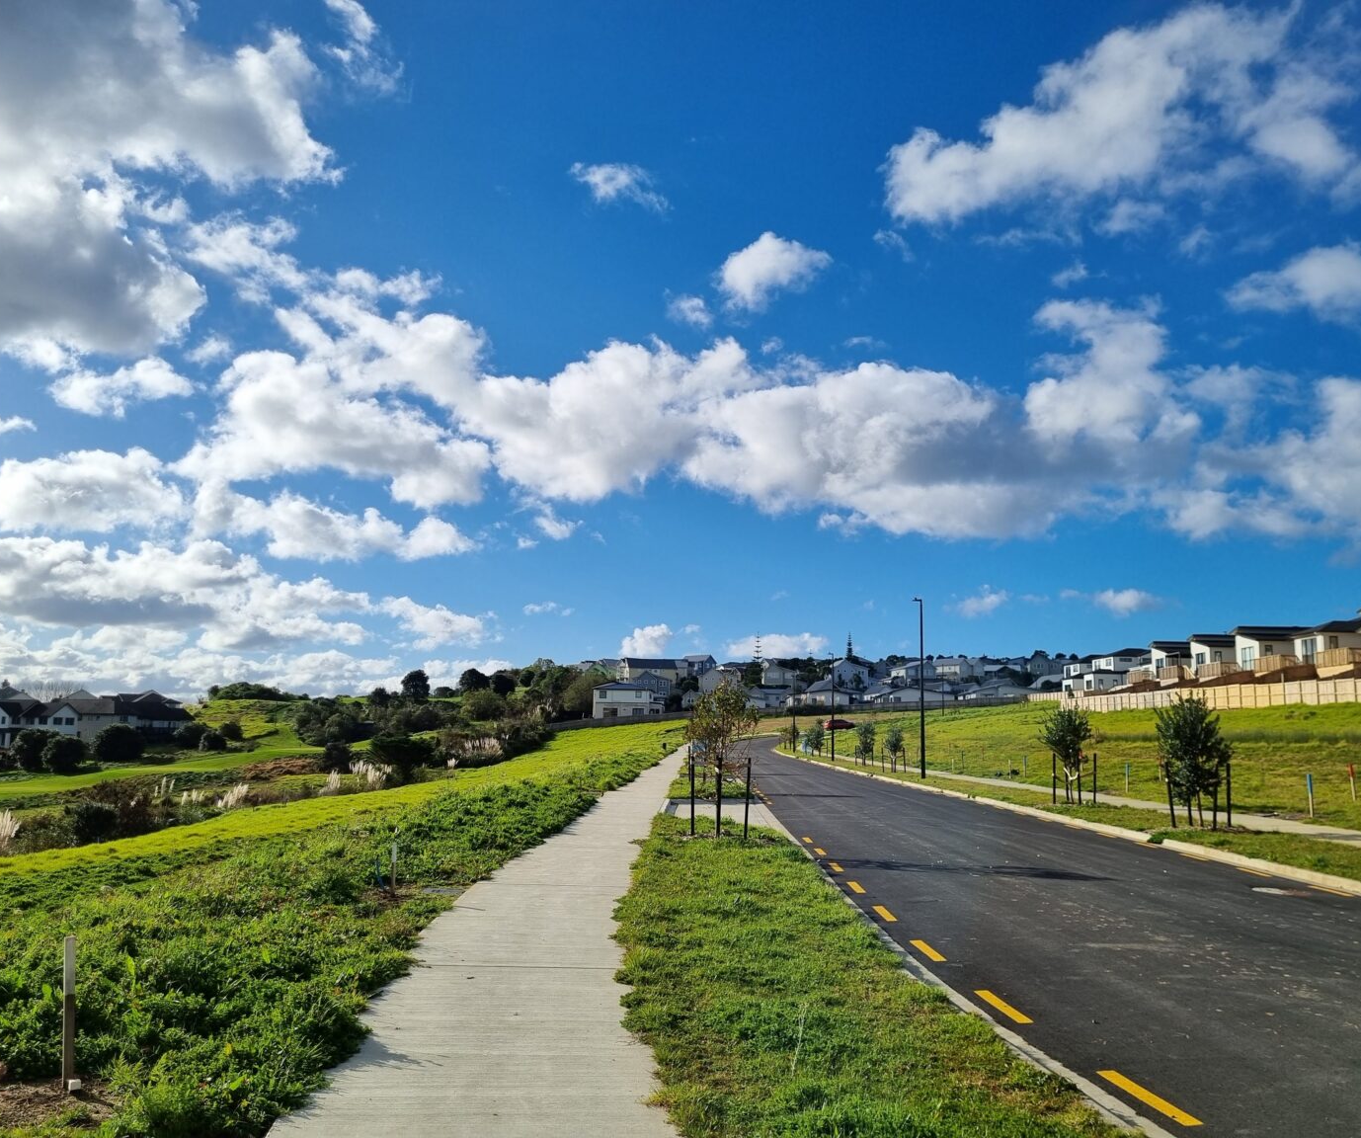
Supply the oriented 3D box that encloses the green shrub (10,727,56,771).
[{"bbox_3d":[-101.275,28.317,178.000,7.220,7.130,7.220,0,-8,0],"label":"green shrub"}]

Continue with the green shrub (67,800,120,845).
[{"bbox_3d":[-26.800,11.572,52.000,2.380,2.070,2.380,0,-8,0],"label":"green shrub"}]

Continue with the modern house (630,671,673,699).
[{"bbox_3d":[-7.135,28.775,280.000,9.600,7.500,9.500,1,-8,-3],"label":"modern house"}]

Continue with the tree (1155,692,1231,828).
[{"bbox_3d":[9.683,3.647,21.500,1.400,2.500,1.400,1,-8,0],"label":"tree"}]

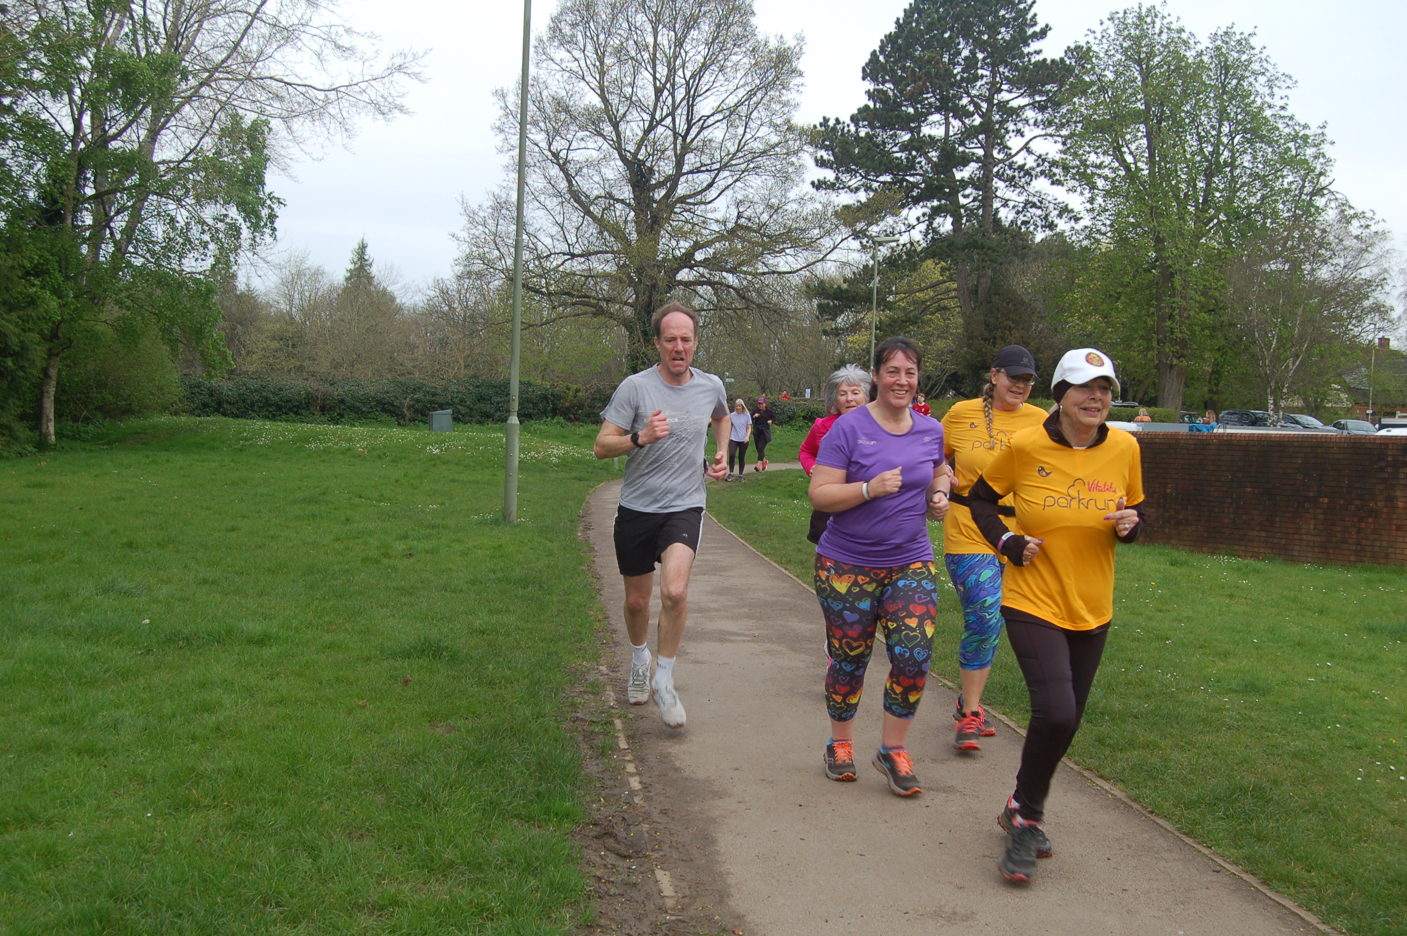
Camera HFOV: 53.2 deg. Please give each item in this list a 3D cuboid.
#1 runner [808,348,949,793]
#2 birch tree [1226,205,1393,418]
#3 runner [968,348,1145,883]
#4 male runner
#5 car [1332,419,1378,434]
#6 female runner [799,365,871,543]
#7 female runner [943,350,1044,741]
[{"bbox_3d":[0.646,0.344,5.180,0.530,1.650,0.550,2,1,-6],"label":"runner"},{"bbox_3d":[21.093,-4.818,49.000,5.500,8.500,5.200,2,1,0],"label":"birch tree"},{"bbox_3d":[1.105,0.437,4.380,0.550,1.620,0.580,2,1,-10],"label":"runner"},{"bbox_3d":[-0.178,0.187,5.920,0.550,1.770,0.650,2,1,-6],"label":"male runner"},{"bbox_3d":[29.752,-1.447,64.000,1.780,1.460,4.200,2,1,-5],"label":"car"},{"bbox_3d":[0.714,0.286,7.000,0.500,1.600,0.550,2,1,-8],"label":"female runner"},{"bbox_3d":[1.222,0.322,5.800,0.520,1.650,0.560,2,1,-9],"label":"female runner"}]

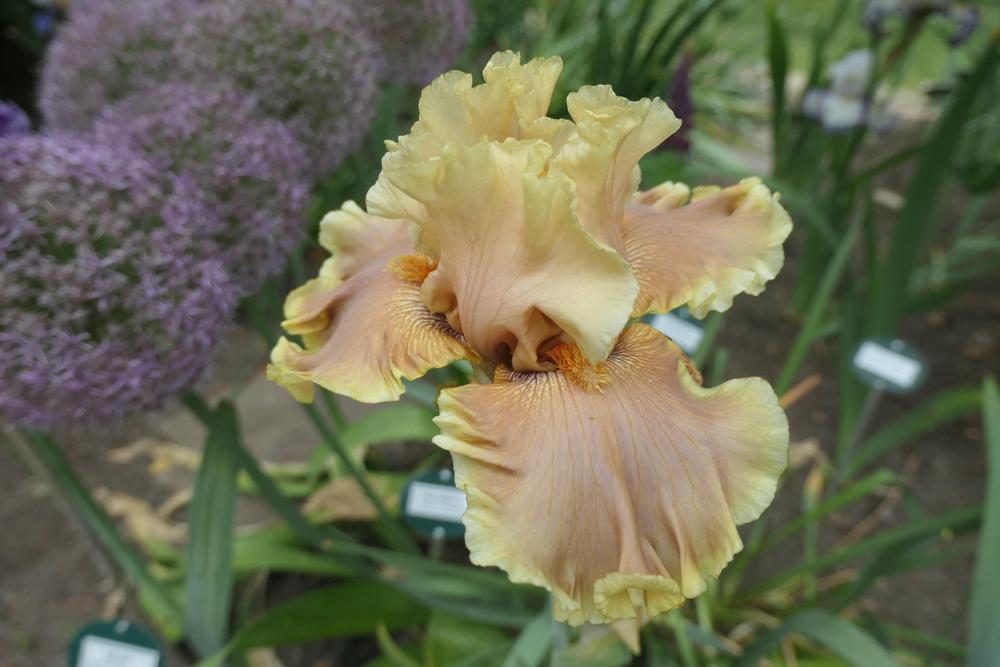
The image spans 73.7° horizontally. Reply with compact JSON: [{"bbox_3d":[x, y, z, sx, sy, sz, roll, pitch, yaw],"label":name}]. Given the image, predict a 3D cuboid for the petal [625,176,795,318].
[{"bbox_3d":[0.066,-0.028,0.220,0.060,0.034,0.055,-18,39,-24],"label":"petal"}]

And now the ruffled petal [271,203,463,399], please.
[{"bbox_3d":[-0.041,-0.009,0.208,0.060,0.038,0.056,11,36,15],"label":"ruffled petal"}]

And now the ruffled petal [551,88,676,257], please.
[{"bbox_3d":[0.034,-0.047,0.193,0.036,0.052,0.036,9,36,12],"label":"ruffled petal"}]

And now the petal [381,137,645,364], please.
[{"bbox_3d":[0.003,-0.022,0.185,0.068,0.062,0.040,6,35,8],"label":"petal"}]

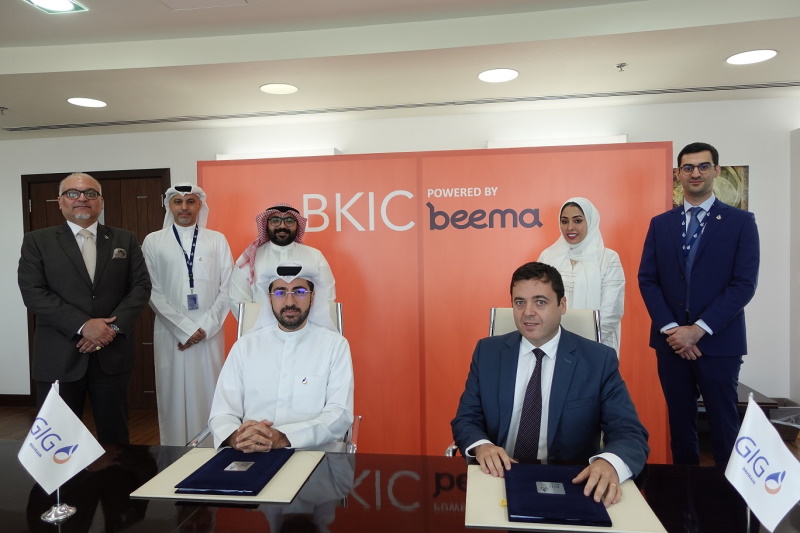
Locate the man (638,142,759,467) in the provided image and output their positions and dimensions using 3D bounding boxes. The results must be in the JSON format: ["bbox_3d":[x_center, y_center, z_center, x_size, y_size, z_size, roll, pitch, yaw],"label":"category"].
[{"bbox_3d":[1.376,0.357,2.432,0.510,1.840,0.340,0,2,36],"label":"man"}]

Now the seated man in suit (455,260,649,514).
[{"bbox_3d":[0.431,0.658,1.590,0.570,1.320,0.680,-1,2,14],"label":"seated man in suit"}]

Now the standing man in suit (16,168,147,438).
[{"bbox_3d":[-1.533,0.432,2.613,0.570,1.780,0.370,-2,2,-34],"label":"standing man in suit"}]

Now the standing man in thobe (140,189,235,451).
[{"bbox_3d":[-1.183,0.418,2.983,0.480,1.775,0.340,-2,2,-20],"label":"standing man in thobe"}]

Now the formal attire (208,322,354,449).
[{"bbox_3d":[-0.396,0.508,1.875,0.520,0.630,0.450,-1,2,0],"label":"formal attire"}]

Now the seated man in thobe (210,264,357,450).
[{"bbox_3d":[-0.384,0.660,1.819,0.530,1.330,0.680,-1,2,0],"label":"seated man in thobe"}]

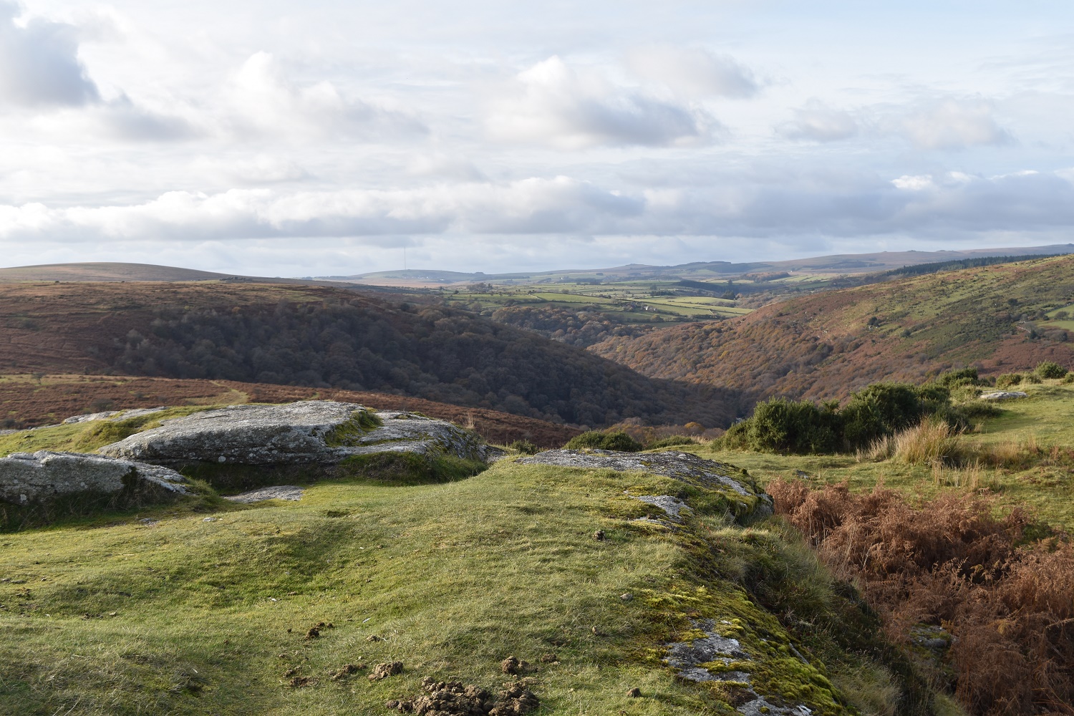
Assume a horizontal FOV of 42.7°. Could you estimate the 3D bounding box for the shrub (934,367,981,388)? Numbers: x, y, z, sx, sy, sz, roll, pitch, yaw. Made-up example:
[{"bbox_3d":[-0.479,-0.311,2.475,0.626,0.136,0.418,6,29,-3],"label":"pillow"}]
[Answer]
[{"bbox_3d":[13.786,0.633,45.000,1.550,0.720,1.300,1,3,17],"label":"shrub"}]

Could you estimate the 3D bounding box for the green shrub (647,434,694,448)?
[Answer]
[{"bbox_3d":[2.633,1.676,27.000,0.950,0.360,0.800,0,3,6],"label":"green shrub"}]

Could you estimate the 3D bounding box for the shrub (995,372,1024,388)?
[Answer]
[{"bbox_3d":[15.505,0.729,45.000,0.930,0.530,0.850,1,3,19],"label":"shrub"}]

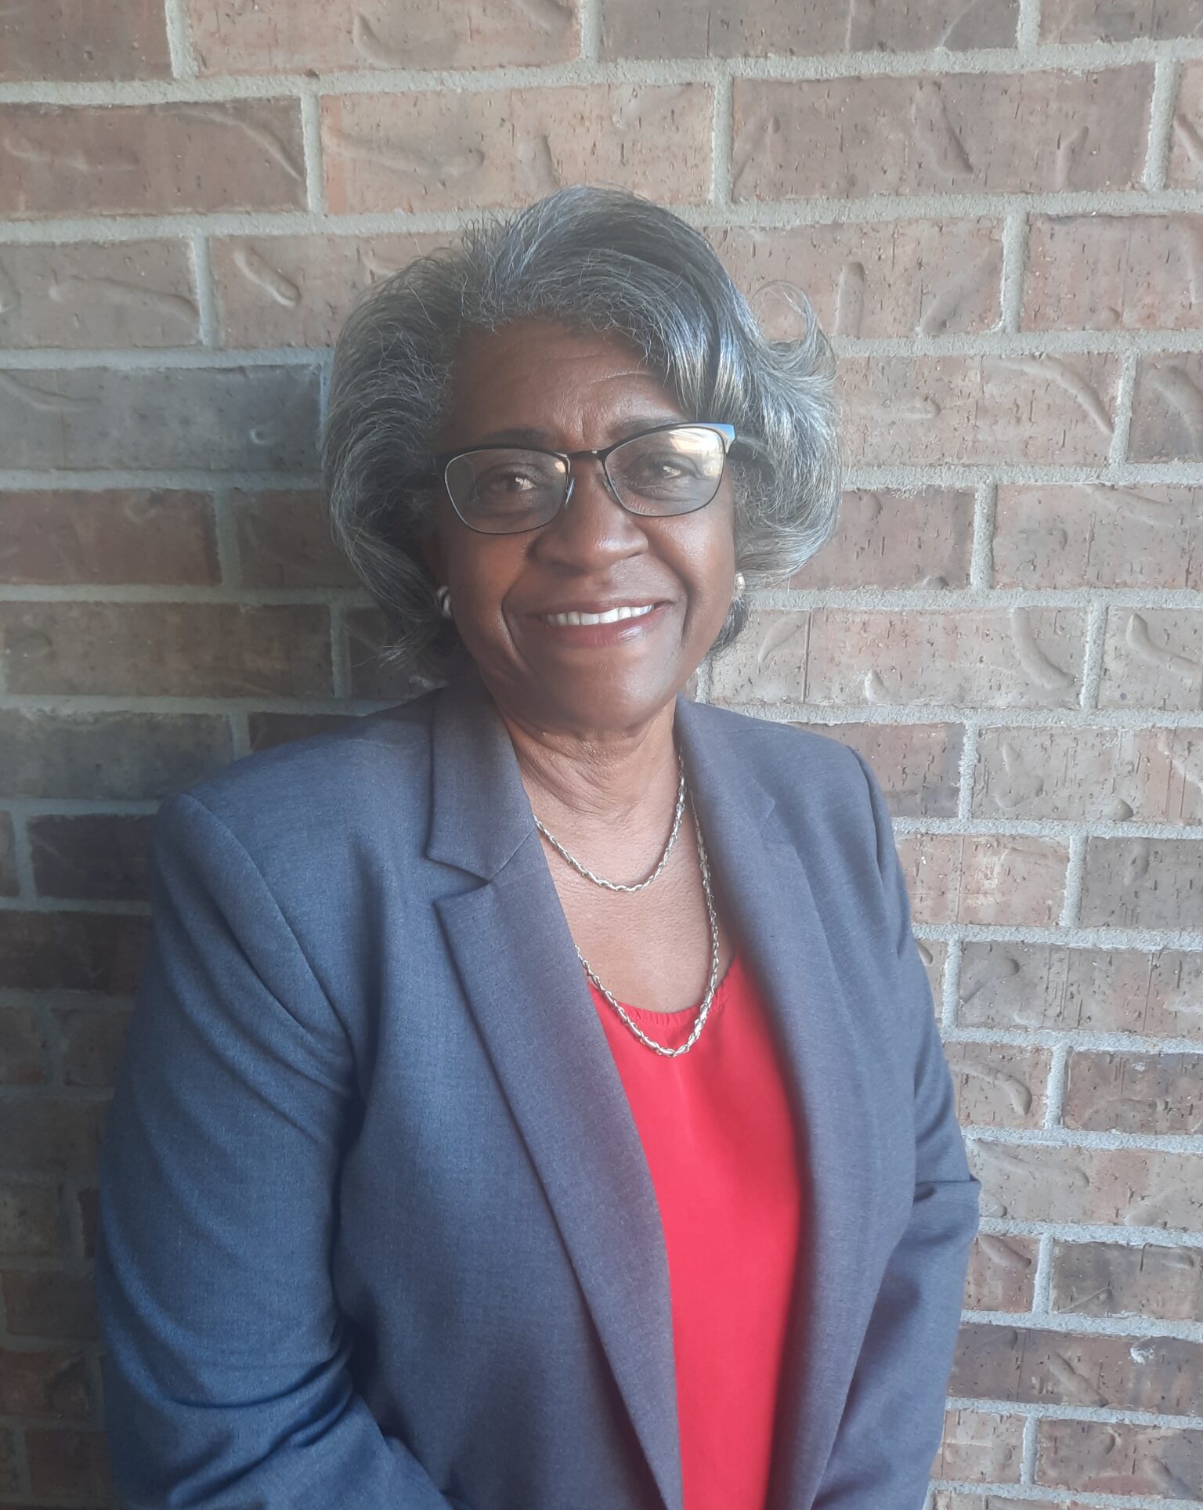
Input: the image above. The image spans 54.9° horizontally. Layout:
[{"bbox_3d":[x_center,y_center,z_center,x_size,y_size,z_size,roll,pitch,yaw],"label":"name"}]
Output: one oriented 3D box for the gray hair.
[{"bbox_3d":[-0.011,-0.165,0.627,0.272,0.258,0.235,-6,11,-3],"label":"gray hair"}]

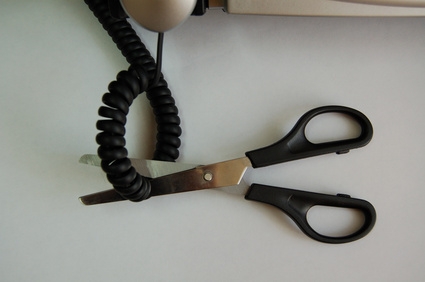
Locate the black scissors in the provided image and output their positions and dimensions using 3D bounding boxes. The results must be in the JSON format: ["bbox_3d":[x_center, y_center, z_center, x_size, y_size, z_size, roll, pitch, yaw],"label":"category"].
[{"bbox_3d":[0.009,0.019,0.305,0.170,0.011,0.080,-1,83,0],"label":"black scissors"}]

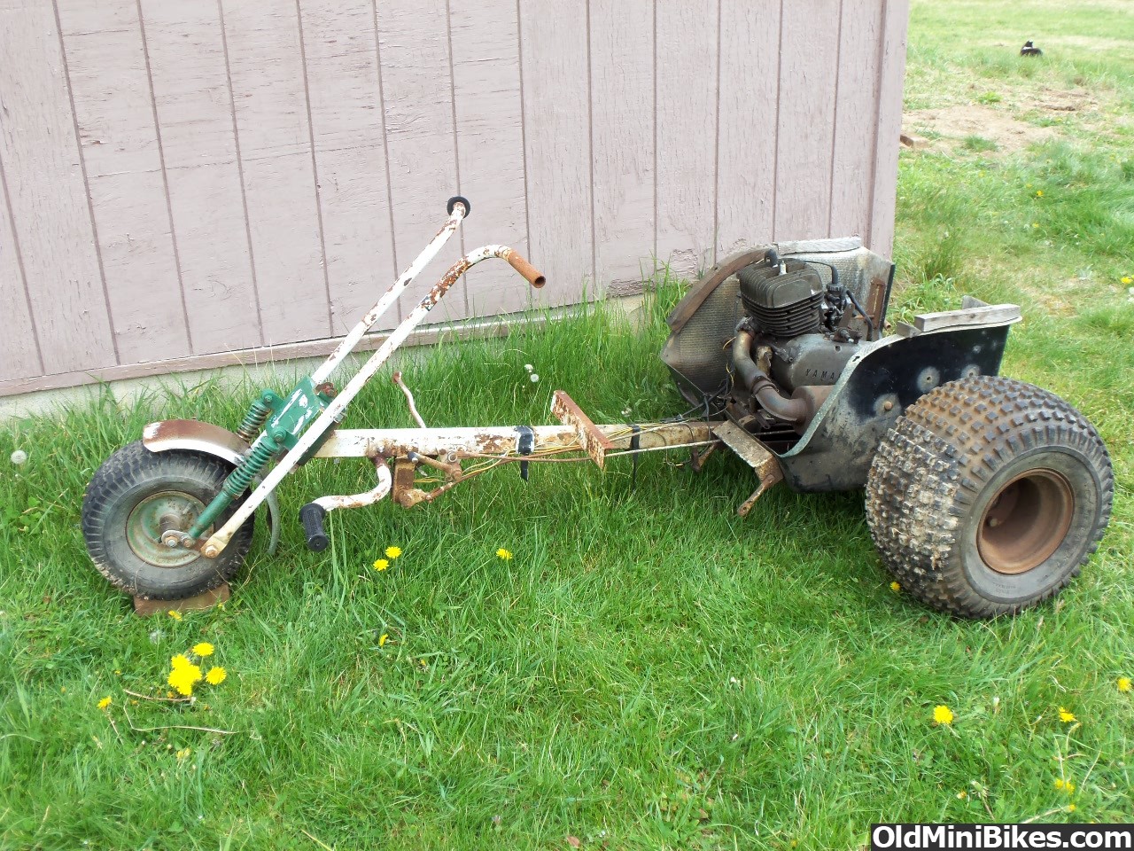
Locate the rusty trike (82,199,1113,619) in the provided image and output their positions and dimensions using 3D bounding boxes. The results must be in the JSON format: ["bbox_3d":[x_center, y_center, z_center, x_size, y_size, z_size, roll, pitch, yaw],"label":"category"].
[{"bbox_3d":[0.009,-0.064,2.740,2.080,0.825,1.200,-8,24,-17],"label":"rusty trike"}]

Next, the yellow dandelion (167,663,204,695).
[{"bbox_3d":[-0.722,0.479,2.358,0.068,0.040,0.060,-2,23,1],"label":"yellow dandelion"}]

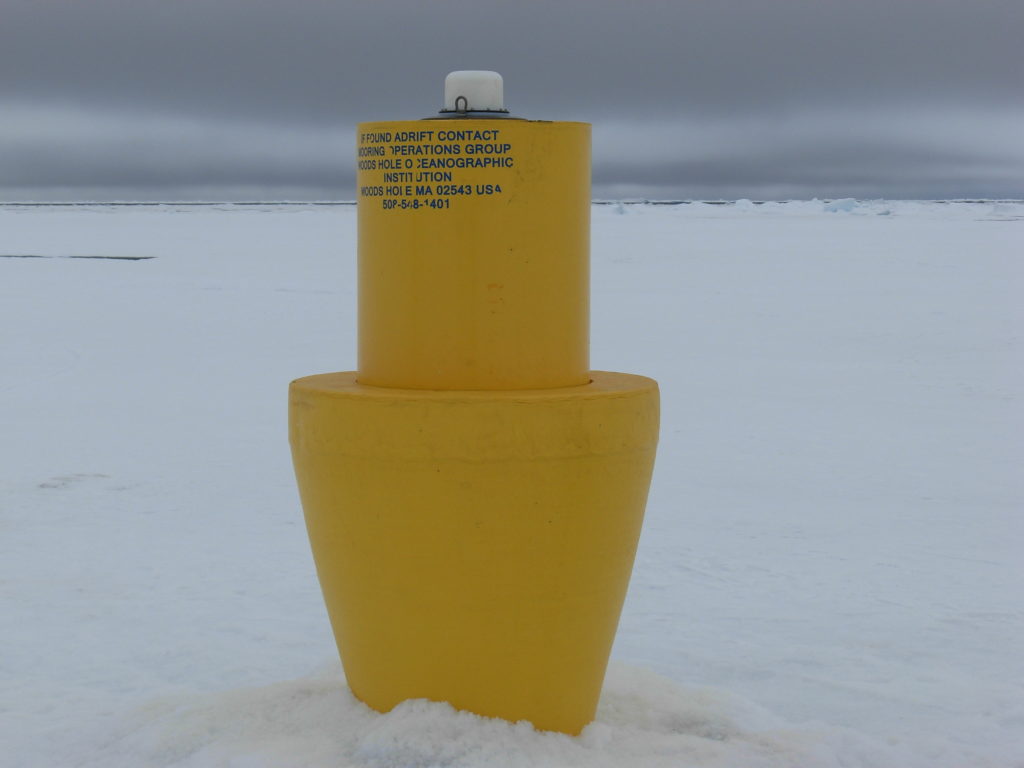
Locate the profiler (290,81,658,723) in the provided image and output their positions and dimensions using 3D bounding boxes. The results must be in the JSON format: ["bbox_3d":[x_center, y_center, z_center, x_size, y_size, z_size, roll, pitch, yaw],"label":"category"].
[{"bbox_3d":[-0.075,0.043,4.930,0.750,1.350,0.750,0,4,0],"label":"profiler"}]

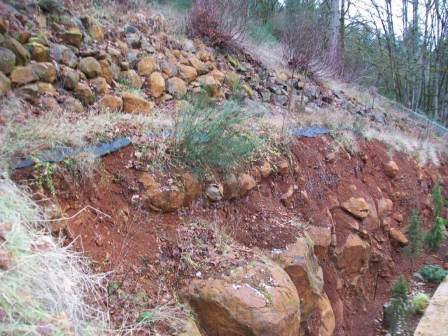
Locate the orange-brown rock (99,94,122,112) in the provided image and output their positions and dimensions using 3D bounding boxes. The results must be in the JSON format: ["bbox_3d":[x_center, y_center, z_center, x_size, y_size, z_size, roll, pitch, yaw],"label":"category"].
[{"bbox_3d":[-2.266,-1.288,9.300,0.465,0.341,0.420,0,8,0],"label":"orange-brown rock"}]

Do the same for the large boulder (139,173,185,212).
[{"bbox_3d":[-0.845,0.331,6.300,0.603,0.514,0.500,0,8,0],"label":"large boulder"}]

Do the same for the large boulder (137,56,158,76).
[{"bbox_3d":[-1.691,-2.244,10.300,0.472,0.420,0.440,0,8,0],"label":"large boulder"}]

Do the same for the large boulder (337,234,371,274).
[{"bbox_3d":[1.751,1.156,6.300,0.446,0.540,0.450,0,8,0],"label":"large boulder"}]

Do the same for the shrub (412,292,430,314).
[{"bbox_3d":[2.543,1.745,6.000,0.225,0.269,0.240,0,8,0],"label":"shrub"}]

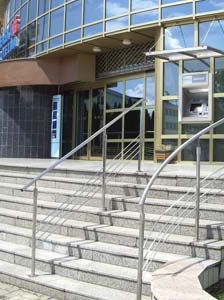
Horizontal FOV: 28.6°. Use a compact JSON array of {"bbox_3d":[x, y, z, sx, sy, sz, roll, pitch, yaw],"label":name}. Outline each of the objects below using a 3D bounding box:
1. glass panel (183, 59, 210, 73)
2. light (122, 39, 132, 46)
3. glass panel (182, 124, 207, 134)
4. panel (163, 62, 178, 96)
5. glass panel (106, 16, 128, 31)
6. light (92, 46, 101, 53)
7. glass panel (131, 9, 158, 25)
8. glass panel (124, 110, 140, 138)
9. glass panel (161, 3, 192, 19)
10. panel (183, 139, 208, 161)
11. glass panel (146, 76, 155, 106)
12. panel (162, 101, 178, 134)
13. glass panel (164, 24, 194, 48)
[{"bbox_3d":[1.810,-1.800,9.411,0.608,0.284,0.050,1,0,29],"label":"glass panel"},{"bbox_3d":[0.382,-2.679,11.056,0.230,0.100,0.230,1,0,29],"label":"light"},{"bbox_3d":[1.870,-0.453,9.727,0.606,0.221,0.050,1,0,29],"label":"glass panel"},{"bbox_3d":[1.316,-1.569,9.687,0.376,0.769,0.050,1,0,29],"label":"panel"},{"bbox_3d":[0.137,-3.125,10.881,0.763,0.284,0.050,1,0,41],"label":"glass panel"},{"bbox_3d":[-0.424,-2.863,12.479,0.244,0.100,0.244,1,0,41],"label":"light"},{"bbox_3d":[0.786,-3.119,10.321,0.791,0.259,0.050,1,0,40],"label":"glass panel"},{"bbox_3d":[0.550,-0.630,10.907,0.050,0.713,0.595,0,0,-45],"label":"glass panel"},{"bbox_3d":[1.414,-2.972,9.420,0.716,0.261,0.050,1,0,32],"label":"glass panel"},{"bbox_3d":[1.792,0.005,9.392,0.607,0.484,0.050,1,0,29],"label":"panel"},{"bbox_3d":[0.941,-1.403,10.517,0.050,0.711,0.260,0,0,-45],"label":"glass panel"},{"bbox_3d":[1.298,-0.714,9.683,0.367,0.768,0.050,1,0,29],"label":"panel"},{"bbox_3d":[1.529,-2.449,9.920,0.700,0.688,0.050,1,0,29],"label":"glass panel"}]

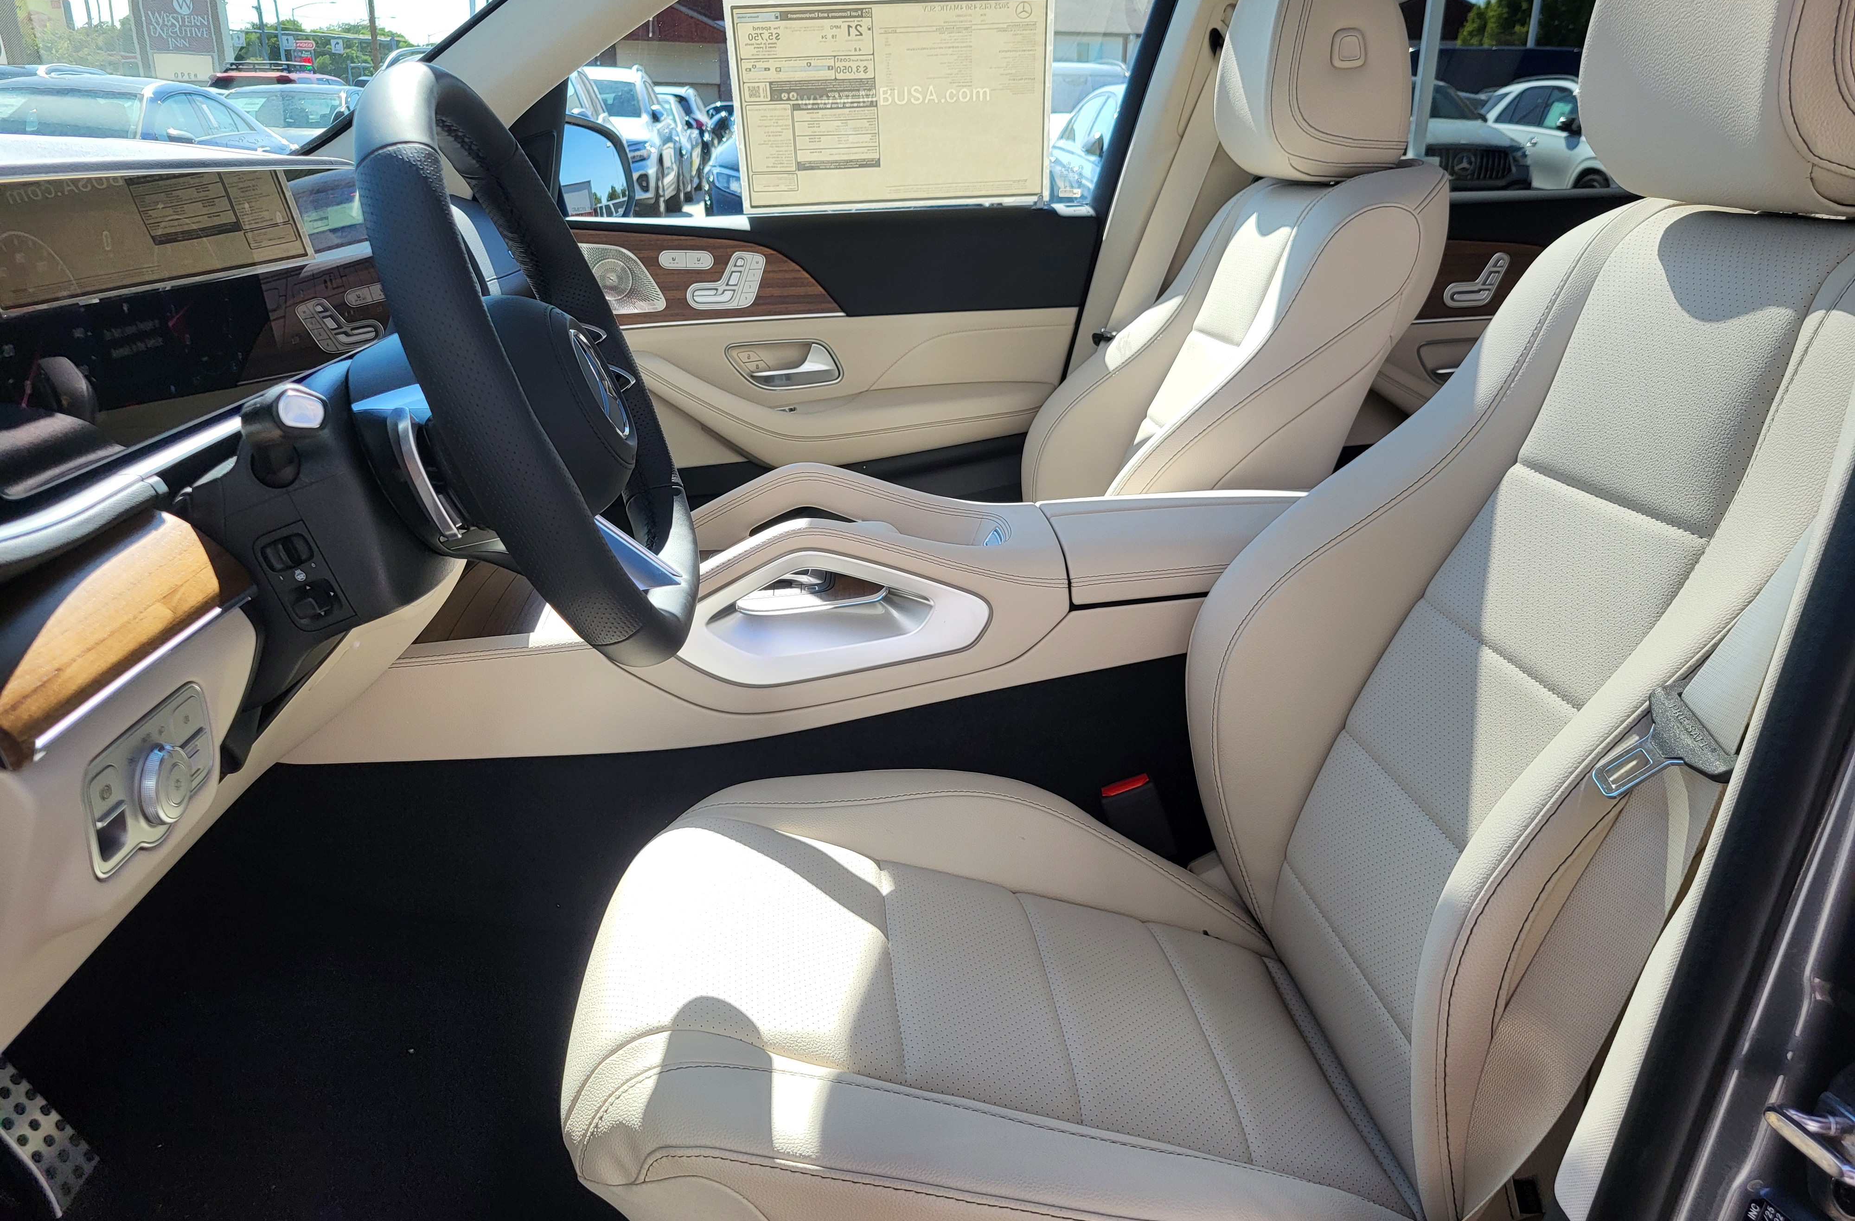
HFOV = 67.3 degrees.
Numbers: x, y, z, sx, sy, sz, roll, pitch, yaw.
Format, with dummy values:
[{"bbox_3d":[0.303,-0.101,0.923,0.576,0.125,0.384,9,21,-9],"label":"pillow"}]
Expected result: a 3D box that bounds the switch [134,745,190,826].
[{"bbox_3d":[-0.365,0.084,0.667,0.014,0.036,0.036,-1,19,-4],"label":"switch"}]

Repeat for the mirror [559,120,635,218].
[{"bbox_3d":[-0.537,-0.645,2.068,0.140,0.180,0.240,3,20,6],"label":"mirror"}]

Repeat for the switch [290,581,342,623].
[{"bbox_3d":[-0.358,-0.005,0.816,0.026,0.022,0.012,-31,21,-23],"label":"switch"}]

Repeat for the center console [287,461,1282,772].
[{"bbox_3d":[-0.051,-0.006,1.317,1.050,0.230,0.280,-1,20,-4],"label":"center console"}]

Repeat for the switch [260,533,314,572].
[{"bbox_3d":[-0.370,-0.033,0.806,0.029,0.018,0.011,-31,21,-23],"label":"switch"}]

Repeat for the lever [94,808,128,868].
[{"bbox_3d":[-0.364,0.101,0.622,0.011,0.020,0.025,-1,19,-4],"label":"lever"}]

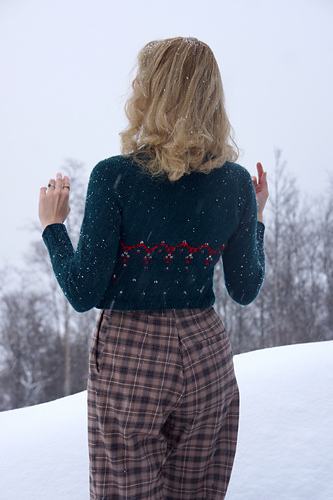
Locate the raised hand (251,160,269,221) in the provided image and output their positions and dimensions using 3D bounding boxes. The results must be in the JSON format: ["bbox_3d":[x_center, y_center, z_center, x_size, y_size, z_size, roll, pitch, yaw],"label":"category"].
[{"bbox_3d":[0.244,-0.152,2.760,0.060,0.160,0.080,1,-1,-32],"label":"raised hand"}]

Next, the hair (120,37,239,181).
[{"bbox_3d":[0.032,-0.349,2.570,0.275,0.350,0.260,0,-1,-21],"label":"hair"}]

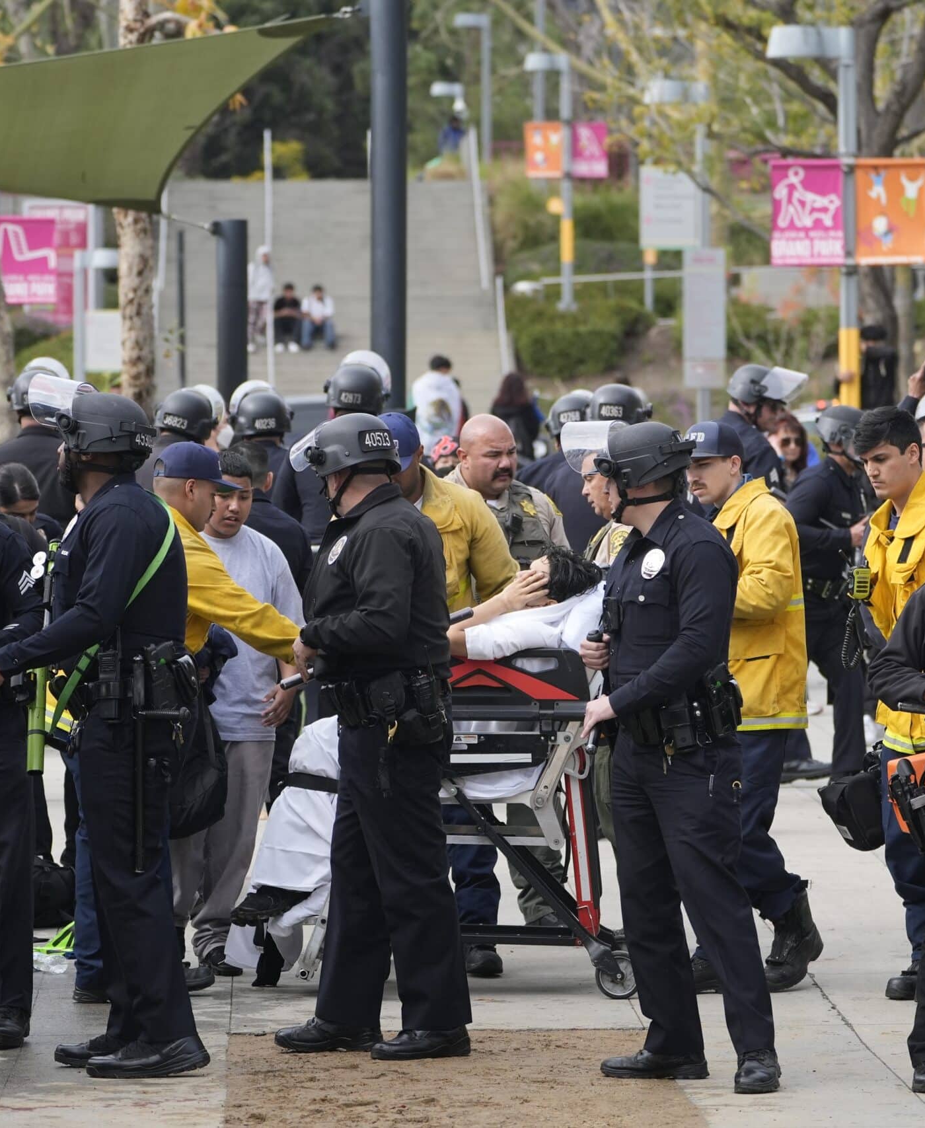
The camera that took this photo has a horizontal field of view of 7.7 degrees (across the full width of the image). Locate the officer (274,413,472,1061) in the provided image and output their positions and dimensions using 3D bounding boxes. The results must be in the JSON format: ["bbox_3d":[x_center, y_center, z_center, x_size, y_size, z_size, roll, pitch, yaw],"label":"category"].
[{"bbox_3d":[-0.258,0.495,19.700,0.540,1.850,0.540,0,1,-12],"label":"officer"}]

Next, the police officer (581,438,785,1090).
[{"bbox_3d":[0.594,0.535,19.100,0.480,1.850,0.540,-1,1,-30],"label":"police officer"}]

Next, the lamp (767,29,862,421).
[{"bbox_3d":[2.854,-2.312,56.000,0.750,4.200,0.320,0,1,0],"label":"lamp"}]

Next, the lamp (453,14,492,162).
[{"bbox_3d":[0.199,-9.072,138.000,0.760,4.000,0.320,0,1,0],"label":"lamp"}]

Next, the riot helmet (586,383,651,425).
[{"bbox_3d":[0.628,-0.611,27.500,0.270,0.240,0.320,0,1,16],"label":"riot helmet"}]

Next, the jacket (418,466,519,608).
[{"bbox_3d":[-0.040,0.056,21.700,0.600,0.800,0.450,1,1,37],"label":"jacket"}]

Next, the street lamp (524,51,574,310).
[{"bbox_3d":[1.411,-6.186,111.000,0.780,4.220,0.500,0,1,-1],"label":"street lamp"}]

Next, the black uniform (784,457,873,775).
[{"bbox_3d":[1.751,0.251,33.000,0.450,1.530,0.500,1,1,30],"label":"black uniform"}]

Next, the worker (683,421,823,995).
[{"bbox_3d":[0.907,0.448,21.650,0.470,1.800,0.530,-1,1,-26],"label":"worker"}]

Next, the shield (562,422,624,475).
[{"bbox_3d":[0.363,-0.321,18.950,0.185,0.155,0.250,0,1,2],"label":"shield"}]

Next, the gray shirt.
[{"bbox_3d":[-0.674,0.216,21.800,0.460,0.700,0.300,0,1,21],"label":"gray shirt"}]

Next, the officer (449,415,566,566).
[{"bbox_3d":[0.157,0.379,23.600,0.620,1.800,0.450,0,1,-14],"label":"officer"}]

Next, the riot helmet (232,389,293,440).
[{"bbox_3d":[-0.855,-0.637,29.300,0.260,0.215,0.290,0,1,-12],"label":"riot helmet"}]

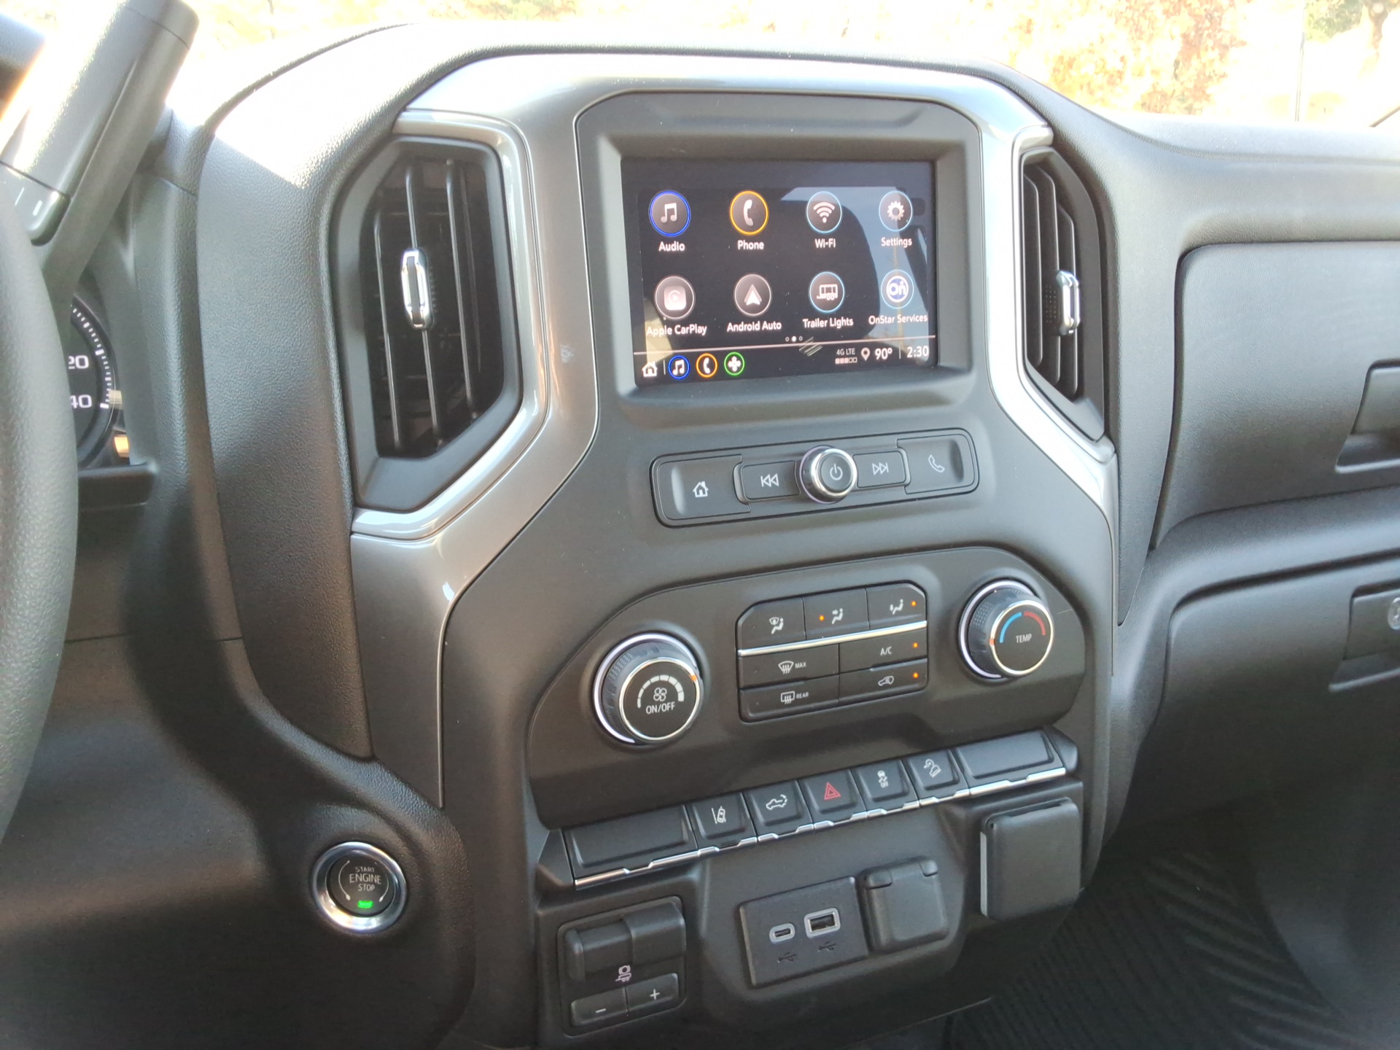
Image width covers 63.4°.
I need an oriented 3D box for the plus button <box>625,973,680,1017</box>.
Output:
[{"bbox_3d":[-0.022,0.204,0.495,0.026,0.015,0.008,-7,5,-22],"label":"plus button"}]

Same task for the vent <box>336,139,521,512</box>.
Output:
[{"bbox_3d":[-0.112,-0.082,0.467,0.068,0.146,0.032,-3,8,-8],"label":"vent"}]

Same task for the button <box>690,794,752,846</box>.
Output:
[{"bbox_3d":[0.009,0.131,0.504,0.026,0.018,0.009,-7,-25,-22],"label":"button"}]

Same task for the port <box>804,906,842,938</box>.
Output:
[{"bbox_3d":[0.056,0.186,0.531,0.017,0.009,0.010,-7,-11,-22],"label":"port"}]

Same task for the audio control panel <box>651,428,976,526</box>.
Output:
[{"bbox_3d":[0.056,-0.023,0.492,0.159,0.030,0.018,-7,-9,-22],"label":"audio control panel"}]

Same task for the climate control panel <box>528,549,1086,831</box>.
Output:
[{"bbox_3d":[0.061,0.066,0.507,0.280,0.104,0.028,-7,14,-22],"label":"climate control panel"}]

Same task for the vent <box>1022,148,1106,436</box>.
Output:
[{"bbox_3d":[0.180,-0.116,0.584,0.068,0.146,0.032,-11,11,-35],"label":"vent"}]

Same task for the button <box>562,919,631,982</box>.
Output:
[{"bbox_3d":[-0.044,0.176,0.475,0.029,0.024,0.015,-7,10,-22],"label":"button"}]

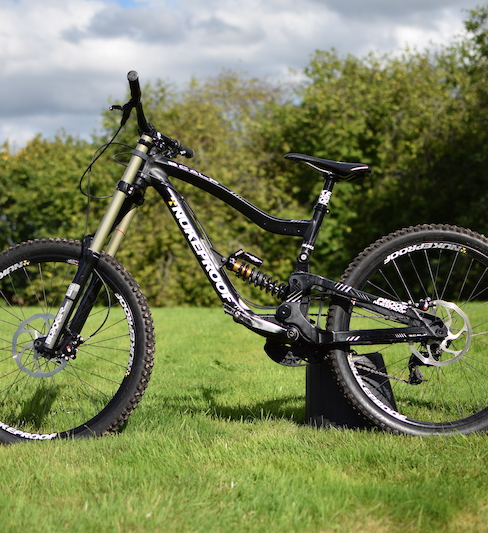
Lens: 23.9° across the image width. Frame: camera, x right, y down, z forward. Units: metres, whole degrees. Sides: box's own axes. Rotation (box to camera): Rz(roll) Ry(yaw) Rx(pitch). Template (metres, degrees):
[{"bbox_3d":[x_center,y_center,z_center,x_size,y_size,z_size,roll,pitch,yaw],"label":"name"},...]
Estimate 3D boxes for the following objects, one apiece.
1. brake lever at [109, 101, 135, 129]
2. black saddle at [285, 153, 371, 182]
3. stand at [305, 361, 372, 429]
[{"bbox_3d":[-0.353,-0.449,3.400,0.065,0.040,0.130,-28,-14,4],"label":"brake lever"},{"bbox_3d":[0.263,-0.310,3.622,0.270,0.062,0.135,9,-6,1],"label":"black saddle"},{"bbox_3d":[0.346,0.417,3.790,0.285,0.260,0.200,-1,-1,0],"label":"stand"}]

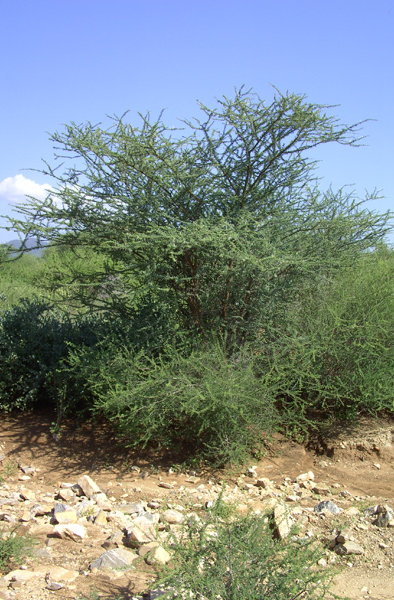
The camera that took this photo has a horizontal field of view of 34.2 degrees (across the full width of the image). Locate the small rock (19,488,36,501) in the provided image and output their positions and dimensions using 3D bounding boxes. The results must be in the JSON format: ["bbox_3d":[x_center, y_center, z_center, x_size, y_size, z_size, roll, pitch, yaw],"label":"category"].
[{"bbox_3d":[-1.219,1.383,4.612,0.128,0.069,0.103,0,4,0],"label":"small rock"}]

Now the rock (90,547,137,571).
[{"bbox_3d":[-0.470,1.432,3.614,0.254,0.104,0.165,0,4,0],"label":"rock"}]

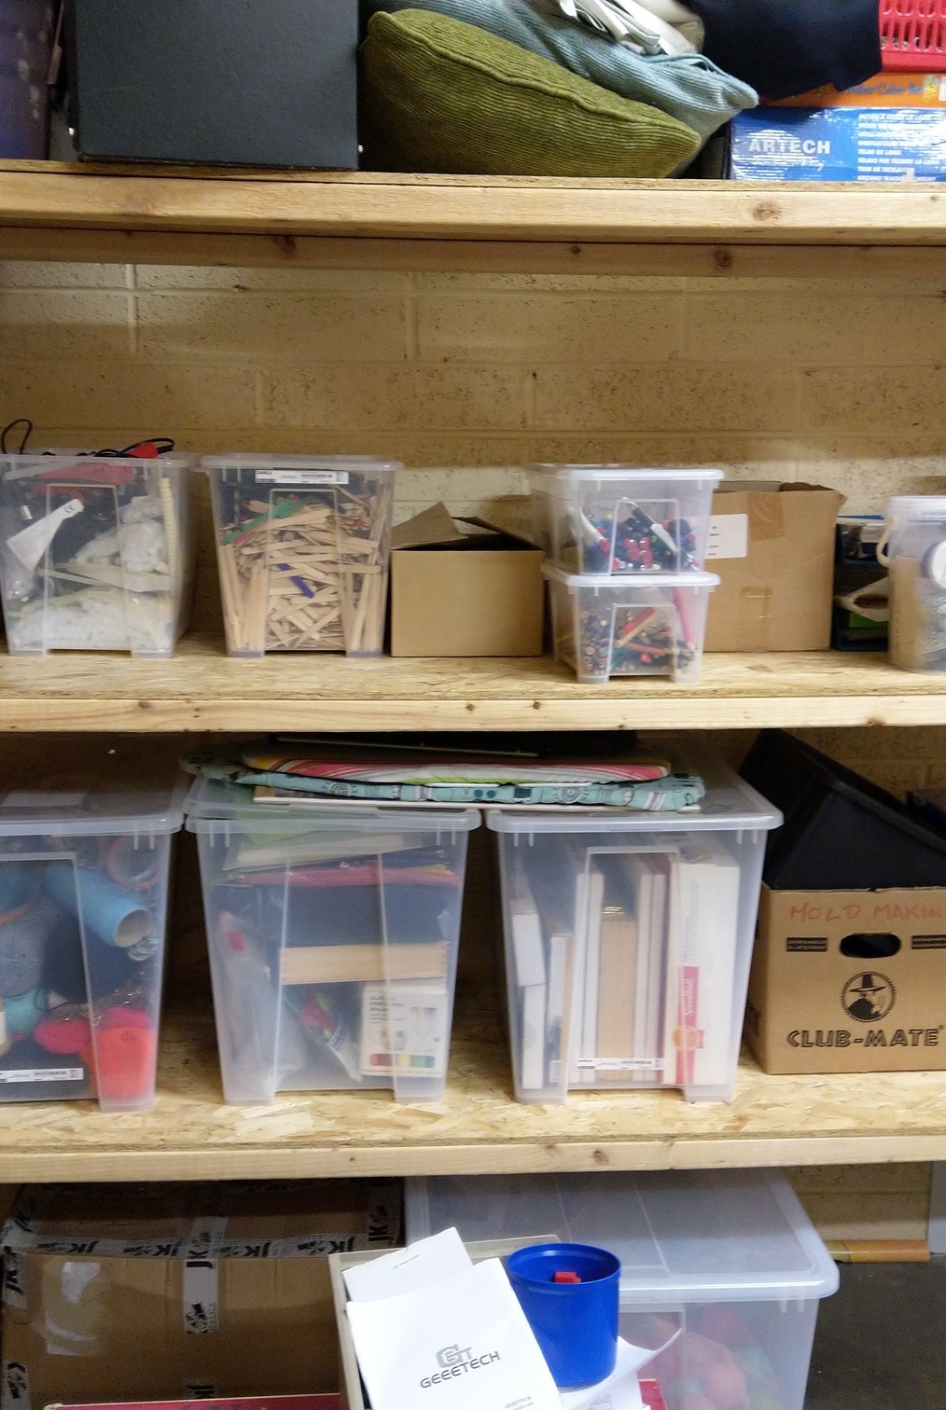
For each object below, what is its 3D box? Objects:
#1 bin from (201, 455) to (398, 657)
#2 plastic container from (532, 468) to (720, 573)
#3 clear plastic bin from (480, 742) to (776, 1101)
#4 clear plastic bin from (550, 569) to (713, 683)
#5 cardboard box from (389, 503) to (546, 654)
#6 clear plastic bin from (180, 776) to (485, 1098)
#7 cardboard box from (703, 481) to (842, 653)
[{"bbox_3d":[-0.256,-0.225,2.067,0.280,0.280,0.390,0,8,-5],"label":"bin"},{"bbox_3d":[0.193,-0.237,1.768,0.190,0.140,0.280,-1,8,-7],"label":"plastic container"},{"bbox_3d":[0.196,0.287,2.036,0.389,0.422,0.566,0,10,-3],"label":"clear plastic bin"},{"bbox_3d":[0.199,-0.112,1.787,0.190,0.140,0.280,0,8,-4],"label":"clear plastic bin"},{"bbox_3d":[-0.013,-0.196,2.055,0.217,0.215,0.220,0,10,-3],"label":"cardboard box"},{"bbox_3d":[-0.192,0.292,2.035,0.386,0.422,0.560,0,10,-3],"label":"clear plastic bin"},{"bbox_3d":[0.422,-0.218,2.095,0.207,0.239,0.220,0,10,-3],"label":"cardboard box"}]

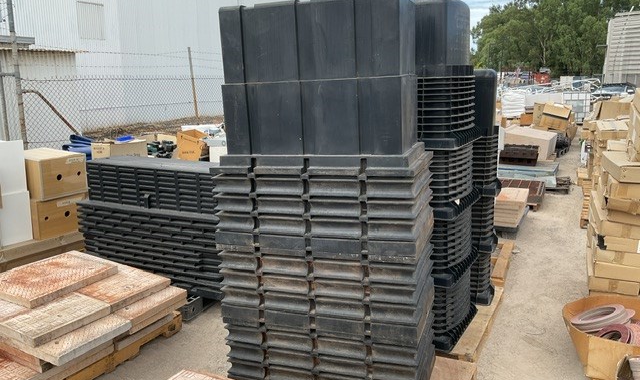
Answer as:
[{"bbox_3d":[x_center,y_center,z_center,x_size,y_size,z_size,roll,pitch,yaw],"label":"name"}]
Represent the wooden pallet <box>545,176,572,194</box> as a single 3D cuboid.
[{"bbox_3d":[3.454,-0.097,8.789,1.130,0.130,1.130,3,11,26],"label":"wooden pallet"}]

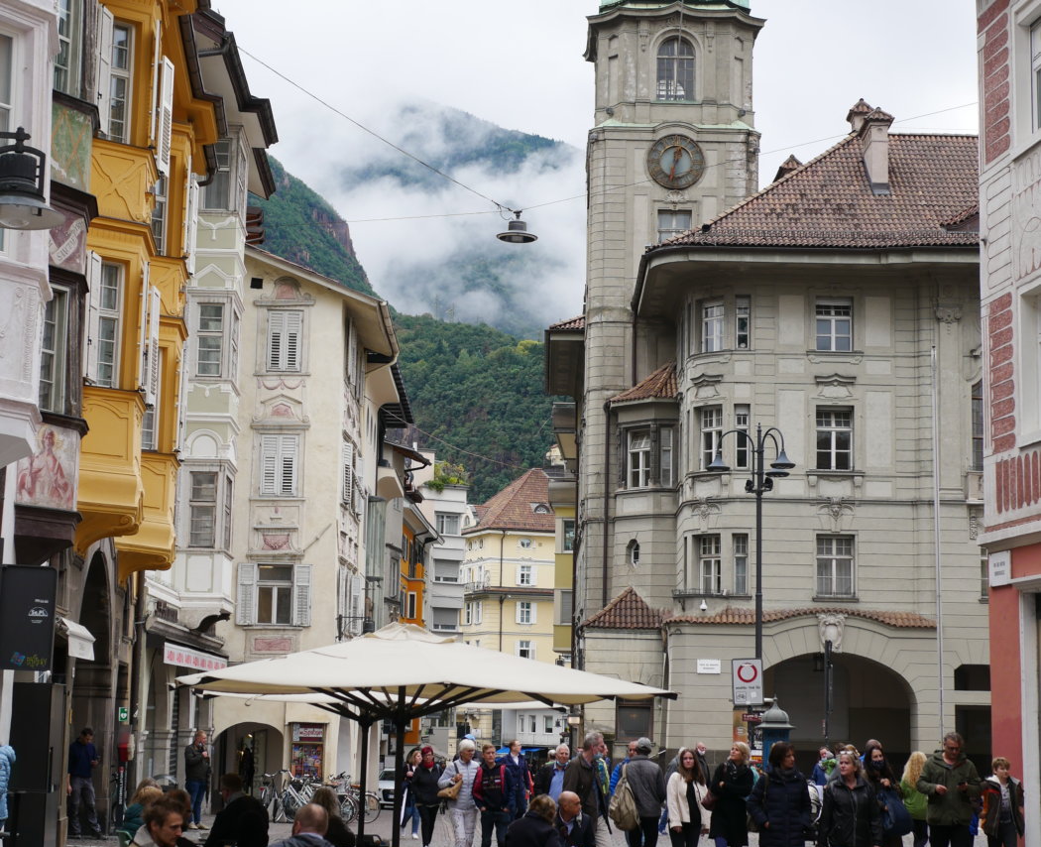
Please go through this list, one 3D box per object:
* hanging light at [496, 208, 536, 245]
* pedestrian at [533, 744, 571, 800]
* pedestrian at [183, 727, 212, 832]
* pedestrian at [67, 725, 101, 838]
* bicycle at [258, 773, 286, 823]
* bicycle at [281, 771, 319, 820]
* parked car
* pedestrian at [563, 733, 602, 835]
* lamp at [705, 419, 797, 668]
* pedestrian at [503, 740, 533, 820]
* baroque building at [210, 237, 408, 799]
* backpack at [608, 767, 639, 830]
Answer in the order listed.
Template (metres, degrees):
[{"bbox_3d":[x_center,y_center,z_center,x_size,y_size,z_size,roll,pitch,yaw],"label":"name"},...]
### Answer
[{"bbox_3d":[-0.045,-2.721,27.500,0.570,0.410,0.570,1,-9,0],"label":"hanging light"},{"bbox_3d":[0.493,4.896,25.300,0.540,1.730,0.360,2,-9,-3],"label":"pedestrian"},{"bbox_3d":[-6.005,6.625,37.200,0.450,1.780,0.500,-4,-10,28],"label":"pedestrian"},{"bbox_3d":[-6.957,5.735,32.000,0.520,1.740,0.480,8,-11,-37],"label":"pedestrian"},{"bbox_3d":[-5.299,8.020,42.600,0.580,1.030,1.720,0,-9,5],"label":"bicycle"},{"bbox_3d":[-4.616,7.913,42.475,0.600,1.070,1.720,-3,-10,24],"label":"bicycle"},{"bbox_3d":[-4.747,14.028,77.000,1.820,1.560,4.400,1,-9,1],"label":"parked car"},{"bbox_3d":[0.708,4.206,21.512,0.500,1.740,0.550,-4,-10,30],"label":"pedestrian"},{"bbox_3d":[4.503,4.004,39.000,1.750,8.060,1.800,1,-9,0],"label":"lamp"},{"bbox_3d":[-0.064,5.602,29.800,0.500,1.740,0.420,4,-10,-20],"label":"pedestrian"},{"bbox_3d":[-5.563,2.959,50.120,4.900,13.300,8.000,1,-9,-2],"label":"baroque building"},{"bbox_3d":[1.255,4.545,24.300,0.360,0.720,0.260,-1,-9,14],"label":"backpack"}]

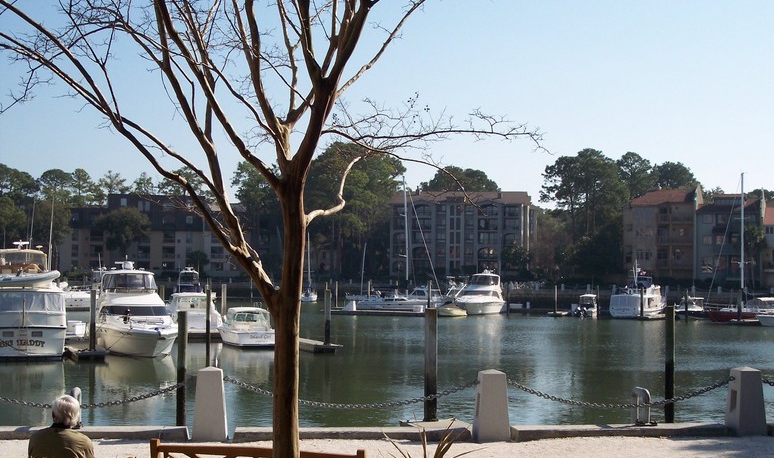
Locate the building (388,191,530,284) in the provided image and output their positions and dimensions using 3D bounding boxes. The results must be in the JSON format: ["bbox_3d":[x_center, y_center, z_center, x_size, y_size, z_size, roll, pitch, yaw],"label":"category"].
[{"bbox_3d":[15.216,1.891,230.819,26.500,18.400,16.000,0,-2,12],"label":"building"}]

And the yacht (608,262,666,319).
[{"bbox_3d":[30.299,7.084,135.706,4.000,6.700,12.800,-1,-3,29],"label":"yacht"}]

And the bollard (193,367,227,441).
[{"bbox_3d":[-2.146,2.128,13.861,0.400,0.890,0.400,1,-2,-4],"label":"bollard"}]

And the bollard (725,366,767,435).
[{"bbox_3d":[4.678,2.248,14.854,0.400,0.890,0.400,1,-2,-12],"label":"bollard"}]

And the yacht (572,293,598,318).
[{"bbox_3d":[23.112,8.802,131.702,2.400,2.750,7.000,0,-2,20],"label":"yacht"}]

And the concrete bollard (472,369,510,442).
[{"bbox_3d":[1.297,2.199,14.145,0.400,0.890,0.400,1,-2,-8],"label":"concrete bollard"}]

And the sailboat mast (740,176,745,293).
[{"bbox_3d":[39.058,0.879,125.213,0.200,13.950,0.220,-1,-3,28],"label":"sailboat mast"}]

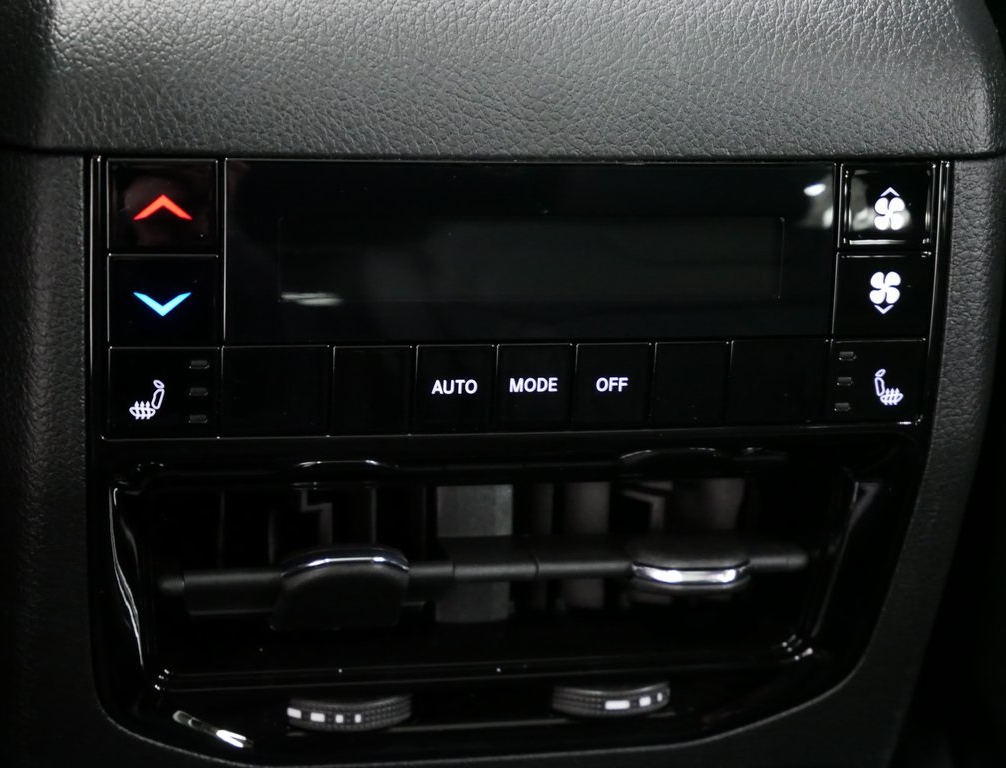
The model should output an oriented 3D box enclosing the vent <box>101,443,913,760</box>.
[{"bbox_3d":[0.000,0.042,0.478,0.177,0.069,0.040,-1,12,-12],"label":"vent"}]

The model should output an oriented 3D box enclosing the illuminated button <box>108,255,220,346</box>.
[{"bbox_3d":[-0.069,-0.018,0.433,0.022,0.018,0.006,-1,12,-12],"label":"illuminated button"}]

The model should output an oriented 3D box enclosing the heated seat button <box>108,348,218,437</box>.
[{"bbox_3d":[-0.067,0.001,0.417,0.021,0.017,0.006,-1,11,-13],"label":"heated seat button"}]

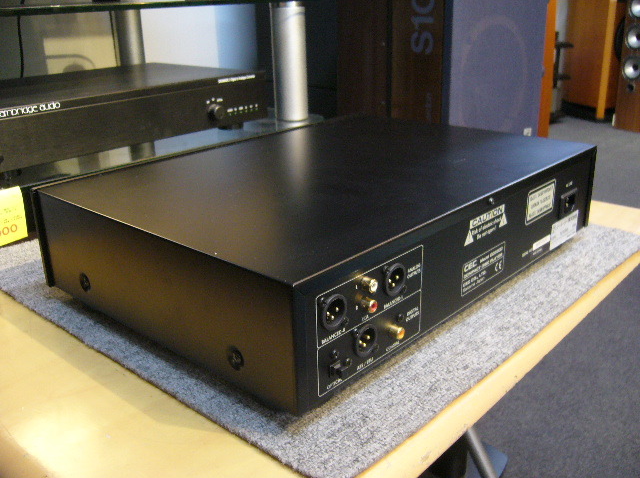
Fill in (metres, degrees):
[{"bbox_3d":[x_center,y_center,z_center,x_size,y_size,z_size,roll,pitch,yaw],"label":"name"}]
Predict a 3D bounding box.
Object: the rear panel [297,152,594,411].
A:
[{"bbox_3d":[0.131,0.005,0.500,0.022,0.079,0.427,16,26,39],"label":"rear panel"}]

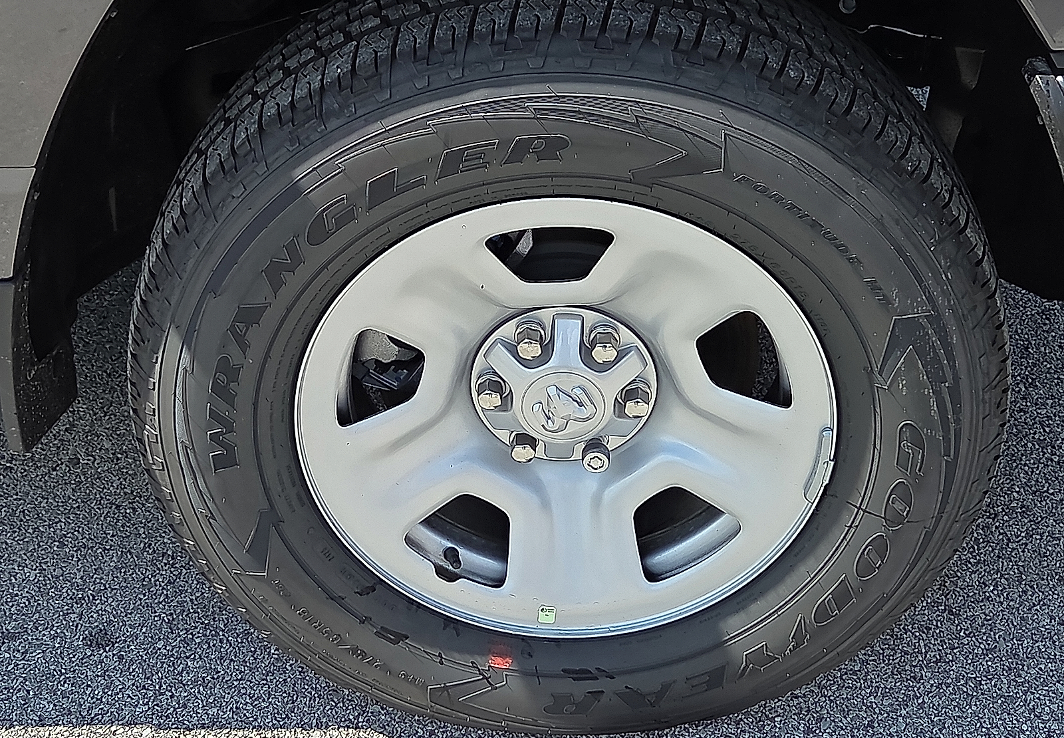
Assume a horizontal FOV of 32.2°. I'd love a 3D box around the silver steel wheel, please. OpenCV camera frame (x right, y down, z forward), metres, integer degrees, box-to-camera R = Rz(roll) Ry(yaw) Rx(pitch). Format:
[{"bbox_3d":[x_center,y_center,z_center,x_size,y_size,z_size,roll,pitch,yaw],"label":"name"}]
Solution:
[{"bbox_3d":[0.030,0.002,1.792,0.500,0.500,0.210,0,34,0],"label":"silver steel wheel"}]

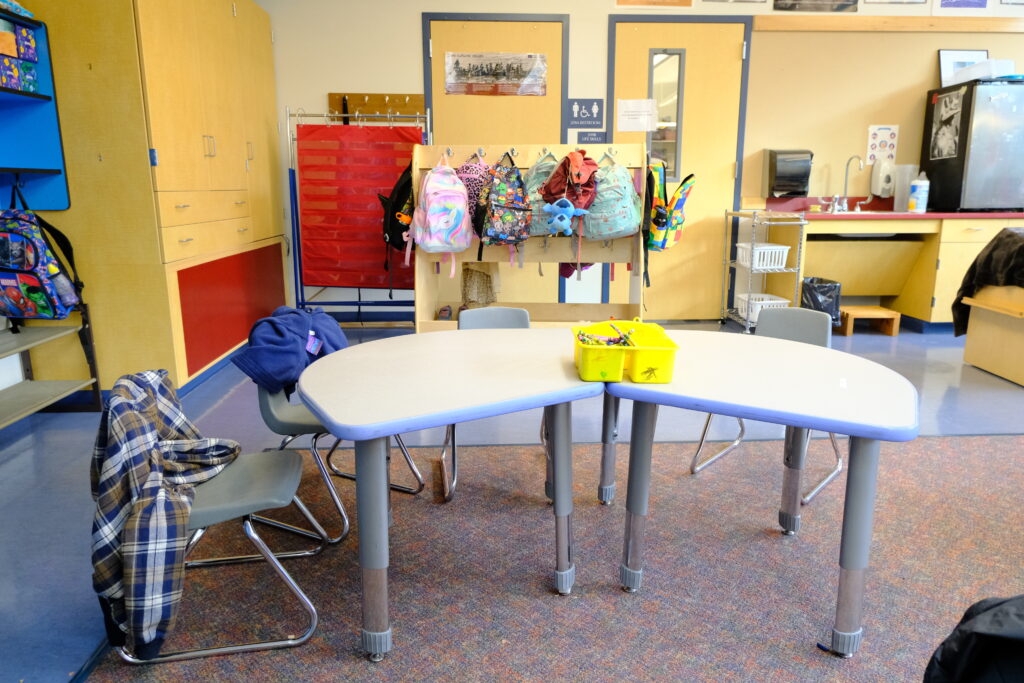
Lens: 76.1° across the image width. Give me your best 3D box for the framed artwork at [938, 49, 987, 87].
[{"bbox_3d":[3.249,-1.947,4.696,0.362,0.300,0.022,-1,-3,-3],"label":"framed artwork"}]

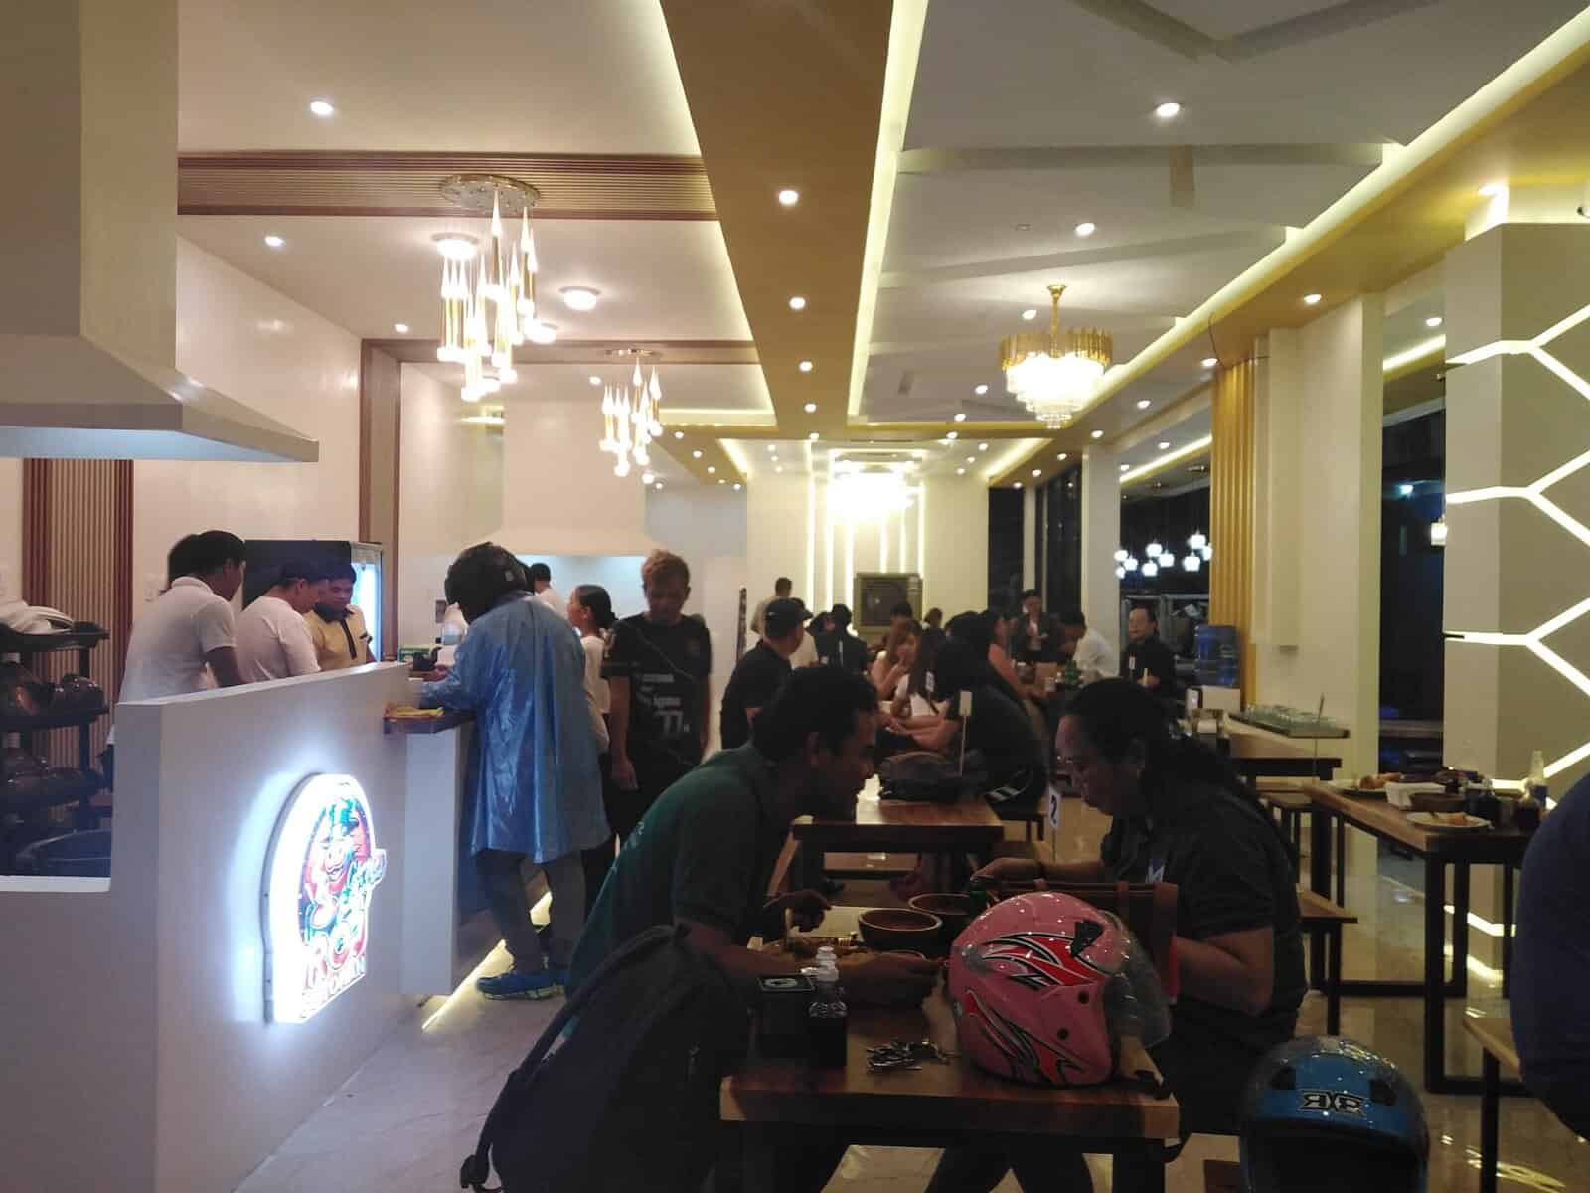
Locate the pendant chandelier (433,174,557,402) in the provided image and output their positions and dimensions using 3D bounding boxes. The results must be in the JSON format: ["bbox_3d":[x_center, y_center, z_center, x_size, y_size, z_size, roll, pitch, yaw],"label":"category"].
[{"bbox_3d":[-1.384,-1.356,5.420,0.490,0.930,0.490,1,0,1],"label":"pendant chandelier"}]

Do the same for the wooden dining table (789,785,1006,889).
[{"bbox_3d":[0.315,1.047,3.975,0.615,0.745,0.930,1,0,1],"label":"wooden dining table"}]

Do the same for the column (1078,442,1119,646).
[{"bbox_3d":[3.235,-0.034,12.600,0.340,3.100,0.400,1,0,1],"label":"column"}]

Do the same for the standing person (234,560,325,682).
[{"bbox_3d":[-2.200,0.618,5.050,0.360,1.550,0.450,1,0,-30],"label":"standing person"}]

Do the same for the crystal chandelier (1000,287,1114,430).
[{"bbox_3d":[1.464,-1.326,6.700,0.630,0.800,0.630,1,0,1],"label":"crystal chandelier"}]

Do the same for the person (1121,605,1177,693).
[{"bbox_3d":[2.181,0.777,7.688,0.600,1.400,0.480,1,0,-38],"label":"person"}]

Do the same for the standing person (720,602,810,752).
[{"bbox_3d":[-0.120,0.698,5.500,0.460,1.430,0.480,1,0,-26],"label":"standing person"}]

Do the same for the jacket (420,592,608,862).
[{"bbox_3d":[-1.010,0.470,4.330,0.540,0.970,0.580,1,0,44],"label":"jacket"}]

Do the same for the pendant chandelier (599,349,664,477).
[{"bbox_3d":[-1.204,-1.346,8.800,0.480,0.920,0.480,1,0,1],"label":"pendant chandelier"}]

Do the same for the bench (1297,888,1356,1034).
[{"bbox_3d":[1.600,1.227,4.220,0.310,0.450,1.050,1,0,2],"label":"bench"}]

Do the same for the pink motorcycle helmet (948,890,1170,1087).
[{"bbox_3d":[0.387,0.552,1.780,0.310,0.250,0.245,1,0,-12],"label":"pink motorcycle helmet"}]

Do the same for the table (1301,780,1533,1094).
[{"bbox_3d":[2.180,1.082,3.978,0.620,0.750,1.080,1,0,4],"label":"table"}]

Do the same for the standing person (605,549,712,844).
[{"bbox_3d":[-0.555,0.605,4.850,0.450,1.610,0.280,1,0,-12],"label":"standing person"}]

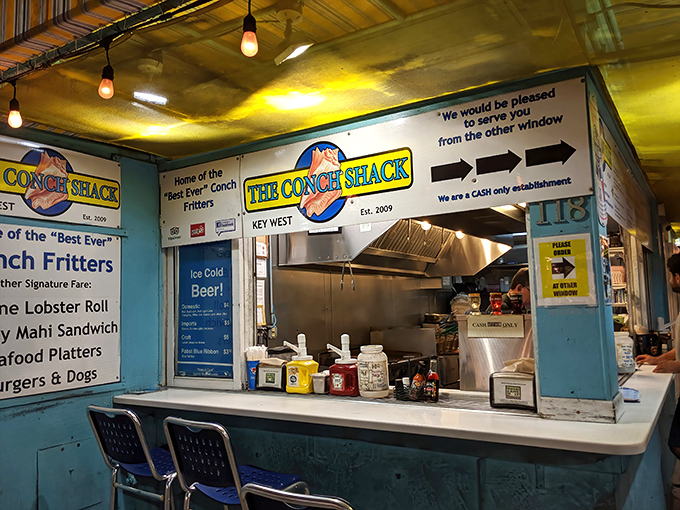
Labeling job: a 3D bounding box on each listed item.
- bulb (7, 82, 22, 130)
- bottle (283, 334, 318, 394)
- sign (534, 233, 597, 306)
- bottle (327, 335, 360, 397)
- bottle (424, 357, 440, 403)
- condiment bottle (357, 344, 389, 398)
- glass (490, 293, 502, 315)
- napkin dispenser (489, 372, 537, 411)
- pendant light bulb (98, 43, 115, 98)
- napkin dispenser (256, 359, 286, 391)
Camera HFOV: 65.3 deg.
[{"bbox_3d":[-1.165,-0.537,1.900,0.047,0.166,0.047,-5,-5,31],"label":"bulb"},{"bbox_3d":[-0.217,0.590,2.908,0.176,0.310,0.155,0,-5,-24],"label":"bottle"},{"bbox_3d":[0.878,0.064,2.074,0.213,0.277,0.008,-5,-5,31],"label":"sign"},{"bbox_3d":[0.011,0.572,2.786,0.176,0.309,0.138,-1,-5,-10],"label":"bottle"},{"bbox_3d":[0.434,0.582,2.499,0.066,0.212,0.066,-3,-5,9],"label":"bottle"},{"bbox_3d":[0.168,0.591,2.717,0.158,0.256,0.158,-2,-5,0],"label":"condiment bottle"},{"bbox_3d":[0.814,0.256,2.760,0.063,0.114,0.063,-5,-6,32],"label":"glass"},{"bbox_3d":[0.770,0.582,2.327,0.190,0.160,0.150,-5,-6,30],"label":"napkin dispenser"},{"bbox_3d":[-0.726,-0.572,1.650,0.047,0.168,0.047,-5,-6,30],"label":"pendant light bulb"},{"bbox_3d":[-0.354,0.675,3.023,0.198,0.168,0.146,-5,-5,31],"label":"napkin dispenser"}]

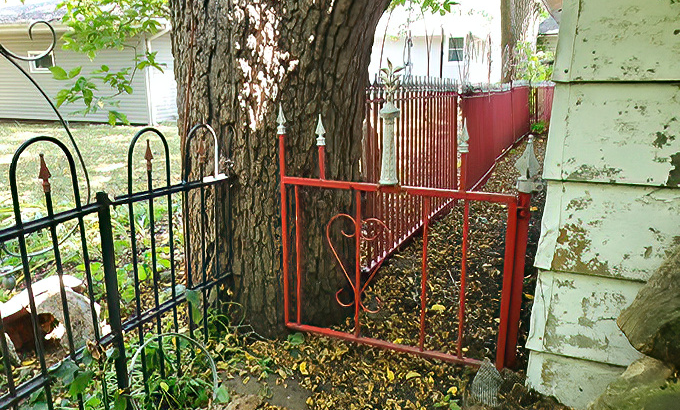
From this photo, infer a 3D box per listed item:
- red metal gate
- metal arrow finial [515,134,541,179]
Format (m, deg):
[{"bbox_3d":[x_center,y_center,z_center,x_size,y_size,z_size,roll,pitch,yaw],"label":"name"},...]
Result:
[{"bbox_3d":[0.218,0.127,2.128,1.045,1.032,0.060,5,14,21],"label":"red metal gate"},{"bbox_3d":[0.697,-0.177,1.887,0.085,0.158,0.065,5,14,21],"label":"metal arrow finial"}]

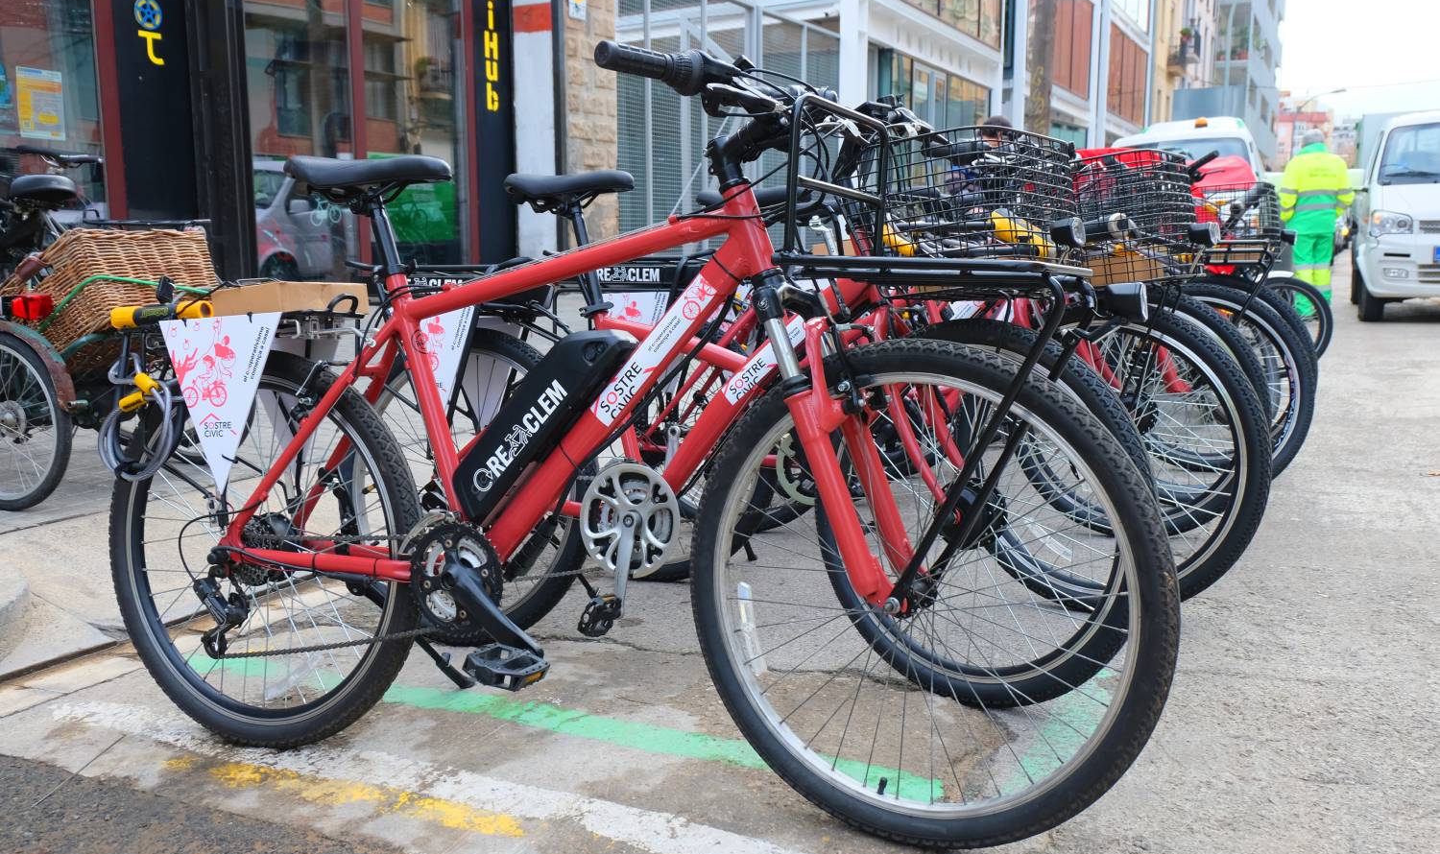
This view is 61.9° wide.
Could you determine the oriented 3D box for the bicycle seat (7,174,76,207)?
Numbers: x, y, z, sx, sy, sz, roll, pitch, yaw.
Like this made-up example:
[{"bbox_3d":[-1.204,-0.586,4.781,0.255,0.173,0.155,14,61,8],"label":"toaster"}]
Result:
[{"bbox_3d":[-2.122,-0.735,3.750,0.250,0.100,0.190,5,10,31],"label":"bicycle seat"}]

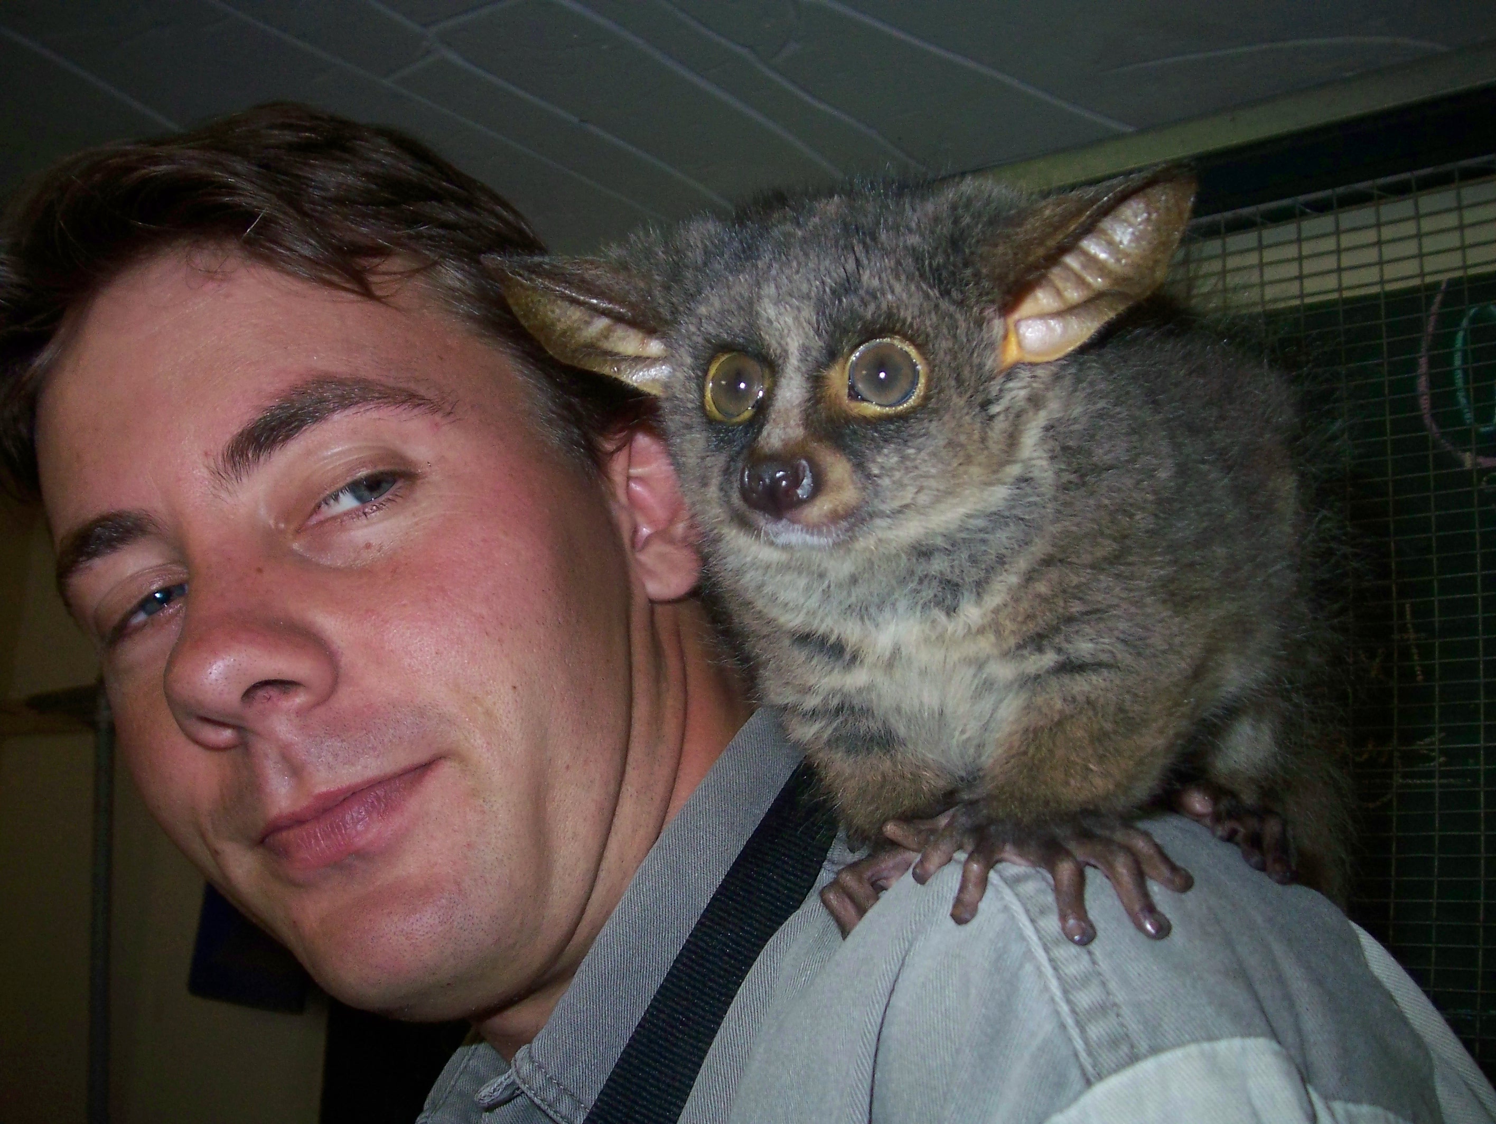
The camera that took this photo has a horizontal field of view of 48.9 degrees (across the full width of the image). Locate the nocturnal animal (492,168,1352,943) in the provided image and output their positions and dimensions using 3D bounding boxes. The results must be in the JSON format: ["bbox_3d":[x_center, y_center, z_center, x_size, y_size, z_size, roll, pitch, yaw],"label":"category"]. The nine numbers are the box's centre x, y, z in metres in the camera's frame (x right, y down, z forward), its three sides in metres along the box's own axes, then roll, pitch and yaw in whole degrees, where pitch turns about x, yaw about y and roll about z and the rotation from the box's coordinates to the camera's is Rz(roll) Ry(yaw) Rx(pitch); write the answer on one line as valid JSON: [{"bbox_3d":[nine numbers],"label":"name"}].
[{"bbox_3d":[0.064,0.005,0.474,0.170,0.200,0.240,-3,-7,30],"label":"nocturnal animal"}]

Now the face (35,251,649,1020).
[{"bbox_3d":[-0.111,0.018,0.442,0.150,0.195,0.125,-27,-11,15],"label":"face"}]

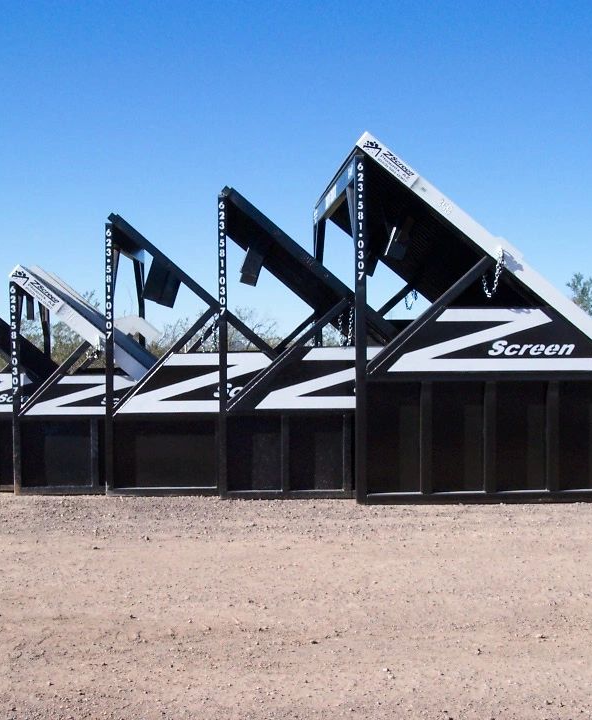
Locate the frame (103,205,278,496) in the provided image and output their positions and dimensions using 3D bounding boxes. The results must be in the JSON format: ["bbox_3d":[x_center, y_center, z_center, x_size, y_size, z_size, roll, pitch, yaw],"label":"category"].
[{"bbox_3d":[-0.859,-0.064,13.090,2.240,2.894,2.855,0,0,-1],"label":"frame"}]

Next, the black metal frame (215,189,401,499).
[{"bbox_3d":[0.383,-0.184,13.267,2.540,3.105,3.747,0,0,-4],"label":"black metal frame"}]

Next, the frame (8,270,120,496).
[{"bbox_3d":[-2.225,0.199,13.094,1.617,2.378,2.540,0,0,-5],"label":"frame"}]

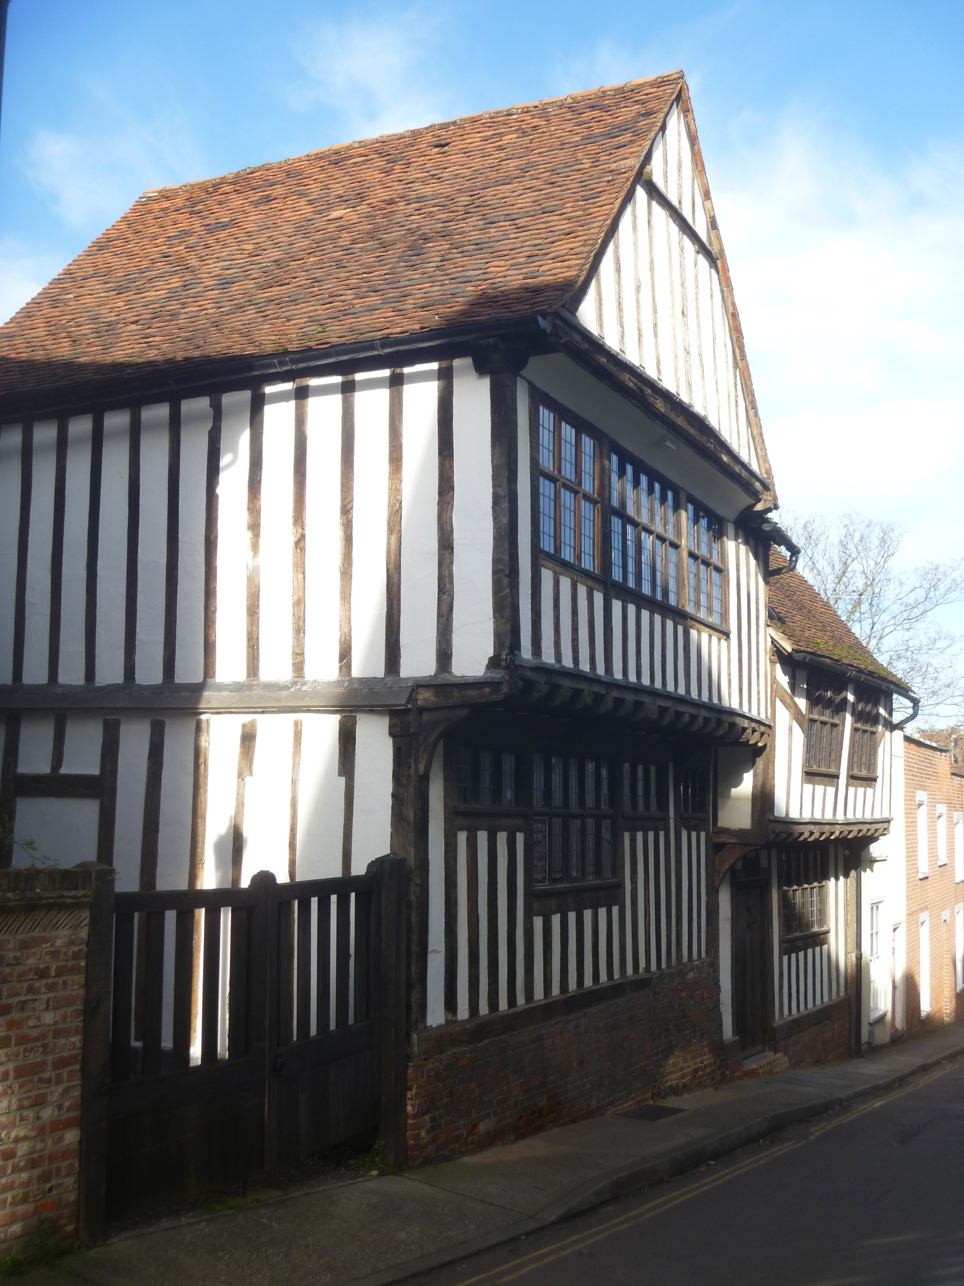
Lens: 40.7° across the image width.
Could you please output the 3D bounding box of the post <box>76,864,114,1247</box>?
[{"bbox_3d":[-1.878,1.942,6.264,0.140,1.760,0.130,-3,-7,28],"label":"post"}]

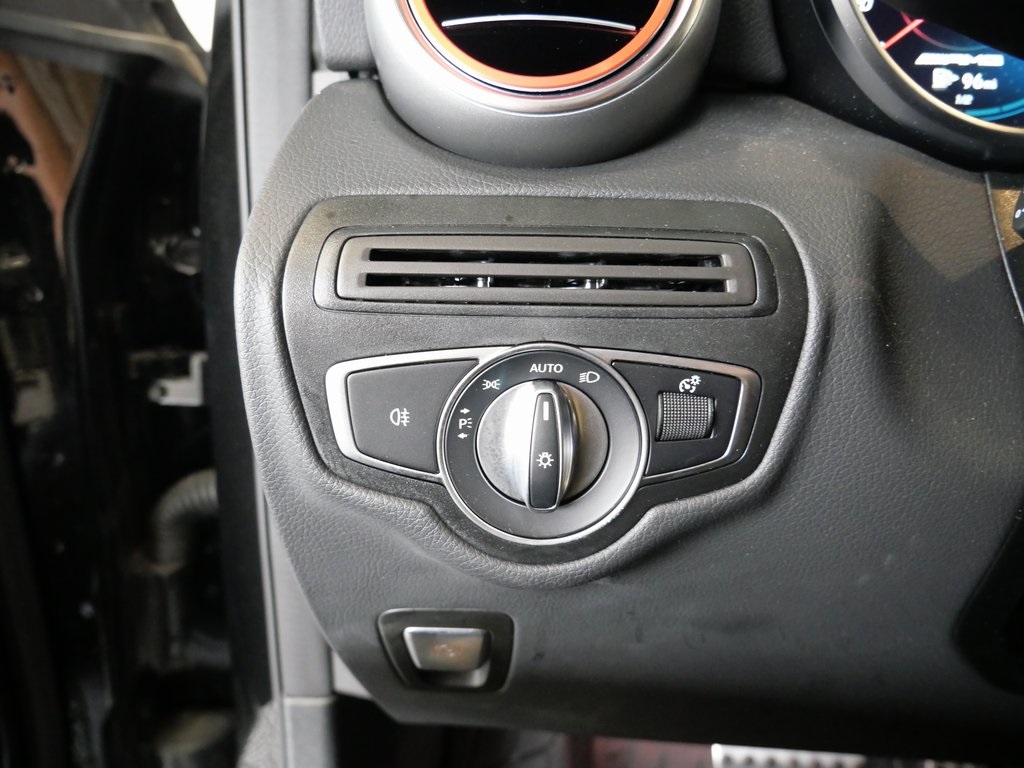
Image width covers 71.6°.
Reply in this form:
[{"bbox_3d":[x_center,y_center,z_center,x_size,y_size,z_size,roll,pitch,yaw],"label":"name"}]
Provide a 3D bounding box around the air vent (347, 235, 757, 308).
[{"bbox_3d":[0.012,-0.038,0.240,0.140,0.022,0.014,1,12,0],"label":"air vent"}]

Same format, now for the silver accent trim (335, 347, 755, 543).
[{"bbox_3d":[0.011,0.021,0.254,0.152,0.073,0.015,1,12,0],"label":"silver accent trim"}]

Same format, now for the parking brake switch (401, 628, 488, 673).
[{"bbox_3d":[-0.025,0.100,0.267,0.032,0.017,0.012,1,12,0],"label":"parking brake switch"}]

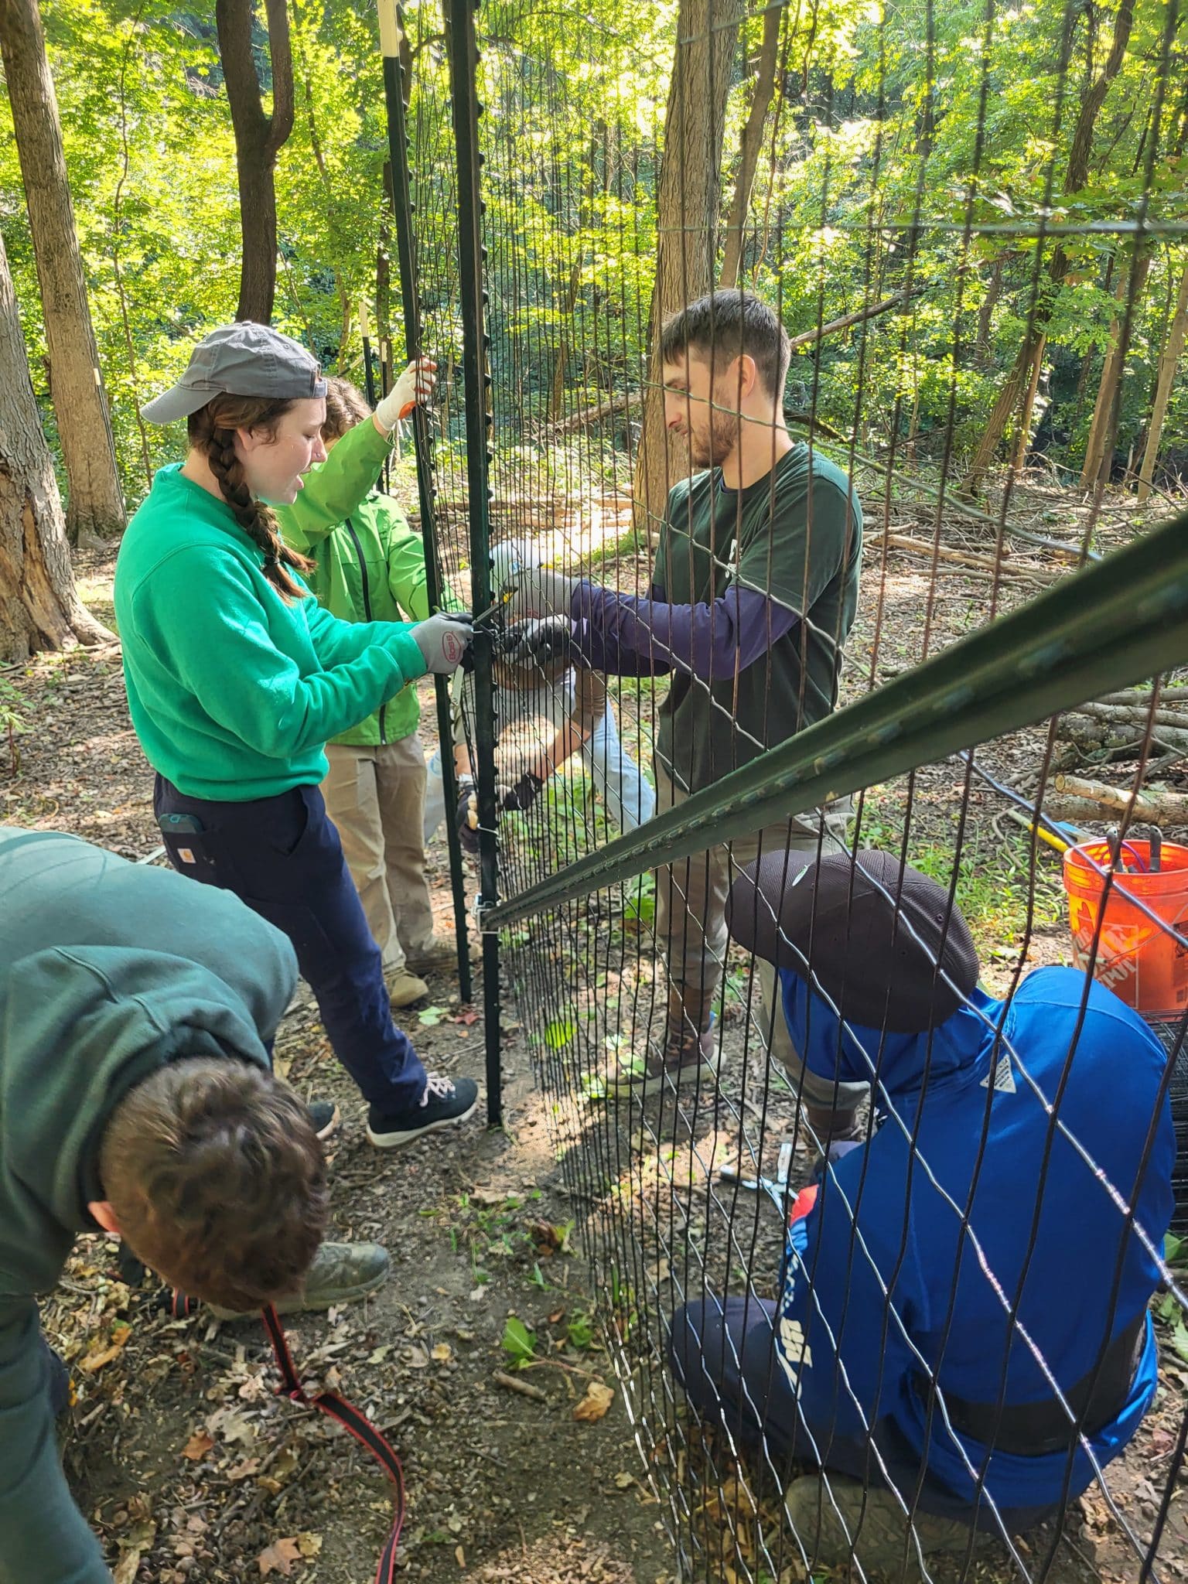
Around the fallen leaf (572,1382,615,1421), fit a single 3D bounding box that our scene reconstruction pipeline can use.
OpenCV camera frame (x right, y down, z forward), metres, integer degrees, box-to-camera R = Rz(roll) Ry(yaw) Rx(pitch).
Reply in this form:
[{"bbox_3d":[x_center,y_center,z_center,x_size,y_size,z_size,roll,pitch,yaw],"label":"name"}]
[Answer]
[{"bbox_3d":[-0.001,0.987,1.921,0.048,0.025,0.079,21,33,36],"label":"fallen leaf"}]

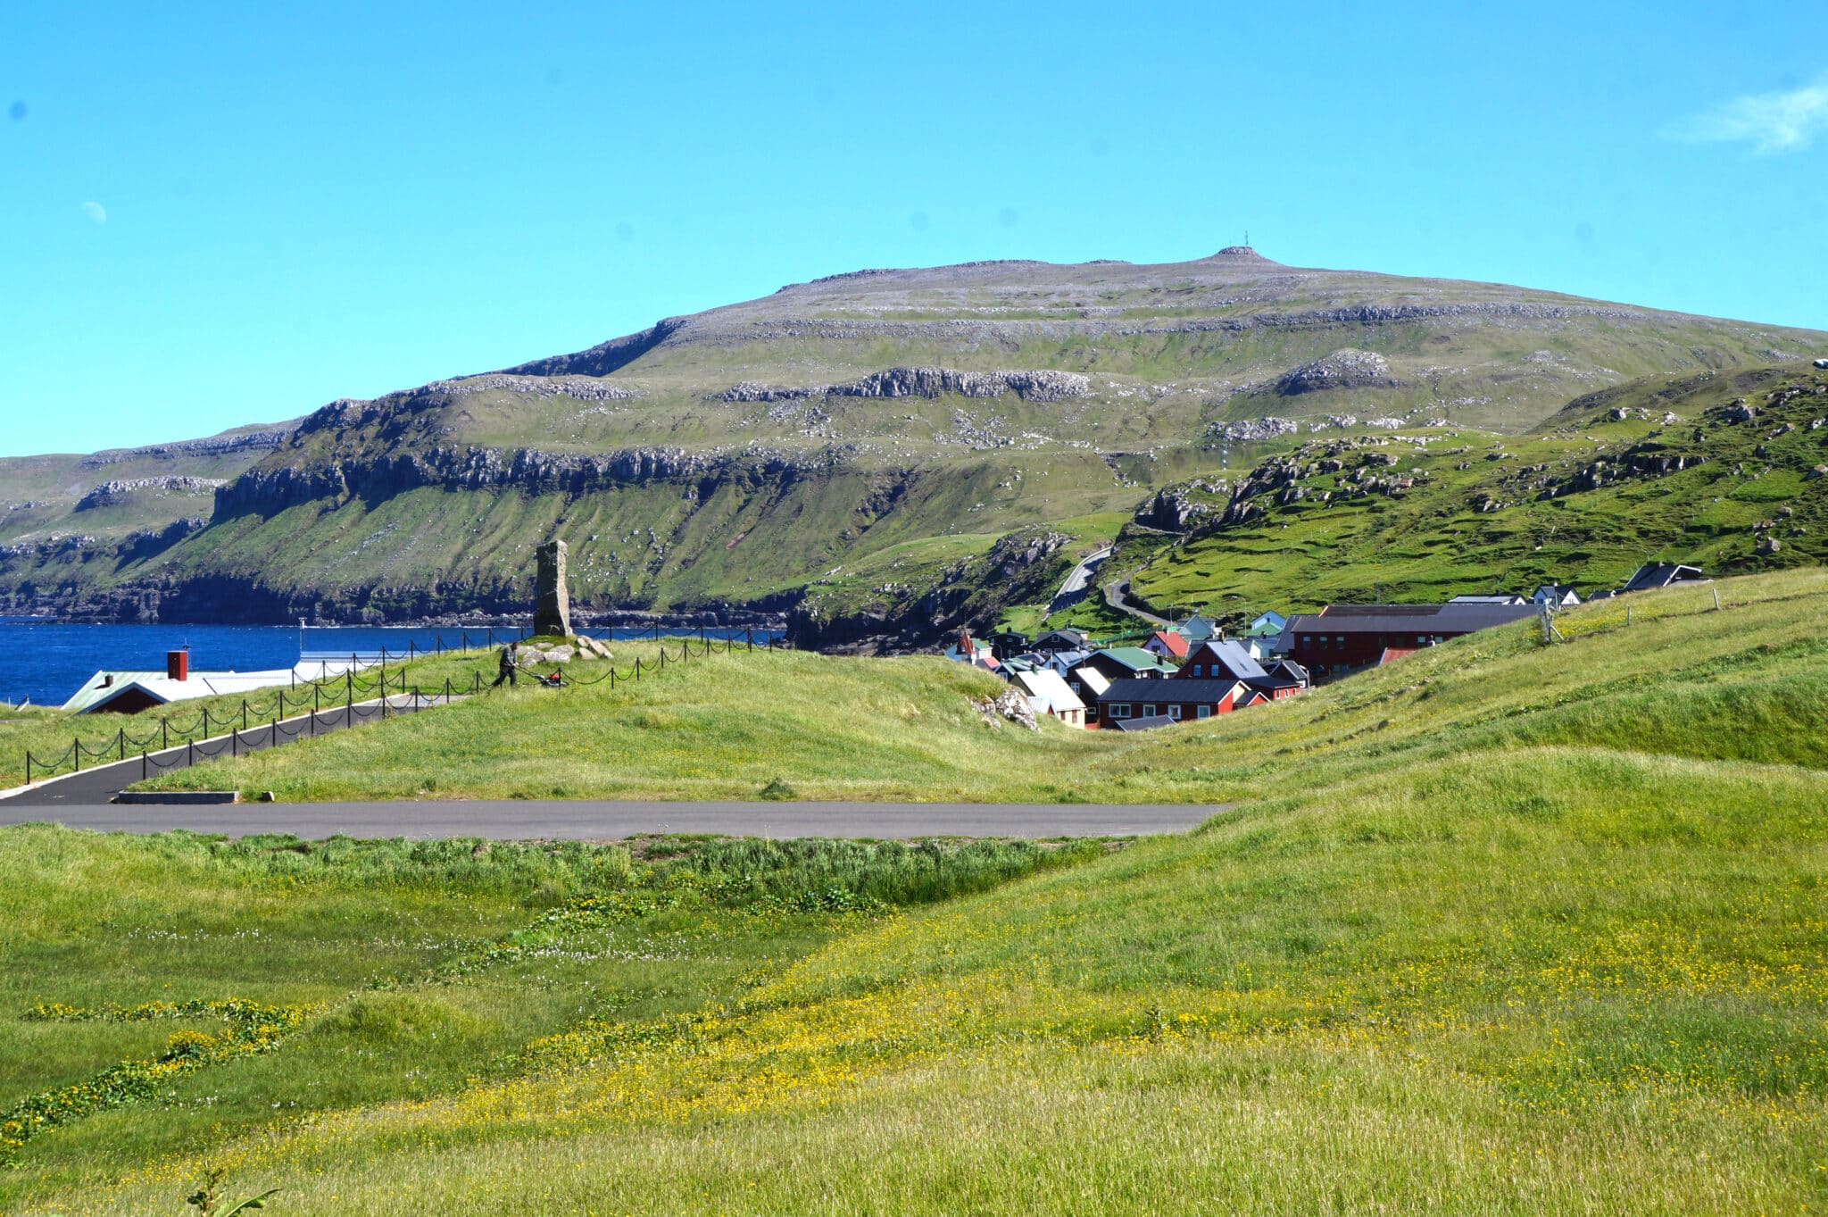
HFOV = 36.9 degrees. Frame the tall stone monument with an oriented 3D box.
[{"bbox_3d":[-12.060,-0.660,91.500,1.000,3.240,0.850,-1,1,17],"label":"tall stone monument"}]

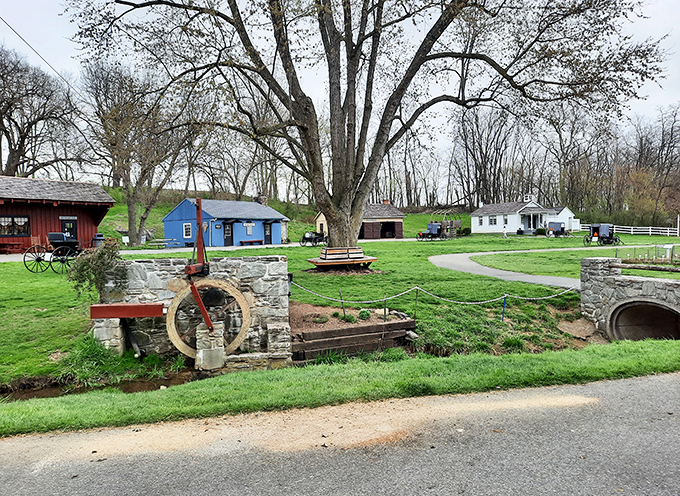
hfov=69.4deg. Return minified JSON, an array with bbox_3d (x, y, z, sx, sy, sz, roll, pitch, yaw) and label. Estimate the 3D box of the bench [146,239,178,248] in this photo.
[{"bbox_3d":[-14.320,-0.253,39.984,1.900,0.750,1.500,1,3,12],"label":"bench"}]

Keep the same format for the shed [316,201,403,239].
[{"bbox_3d":[2.600,-3.591,64.899,9.300,4.700,7.400,-1,3,-24],"label":"shed"}]

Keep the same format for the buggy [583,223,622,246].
[{"bbox_3d":[25.250,-1.237,47.154,2.900,2.120,1.600,-1,3,-27],"label":"buggy"}]

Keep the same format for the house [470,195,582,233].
[{"bbox_3d":[29.500,-5.093,78.878,9.800,5.700,12.500,-1,3,-14],"label":"house"}]

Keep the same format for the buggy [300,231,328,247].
[{"bbox_3d":[-2.200,-0.822,45.769,1.600,1.450,2.600,2,3,37],"label":"buggy"}]

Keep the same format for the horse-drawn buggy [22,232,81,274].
[{"bbox_3d":[-11.200,0.157,20.215,1.600,1.650,2.600,1,3,23],"label":"horse-drawn buggy"}]

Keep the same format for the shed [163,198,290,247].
[{"bbox_3d":[-11.700,-2.680,51.500,8.100,4.650,10.400,2,3,39],"label":"shed"}]

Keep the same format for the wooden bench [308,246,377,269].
[{"bbox_3d":[0.100,0.372,19.980,2.950,0.920,2.600,1,3,14],"label":"wooden bench"}]

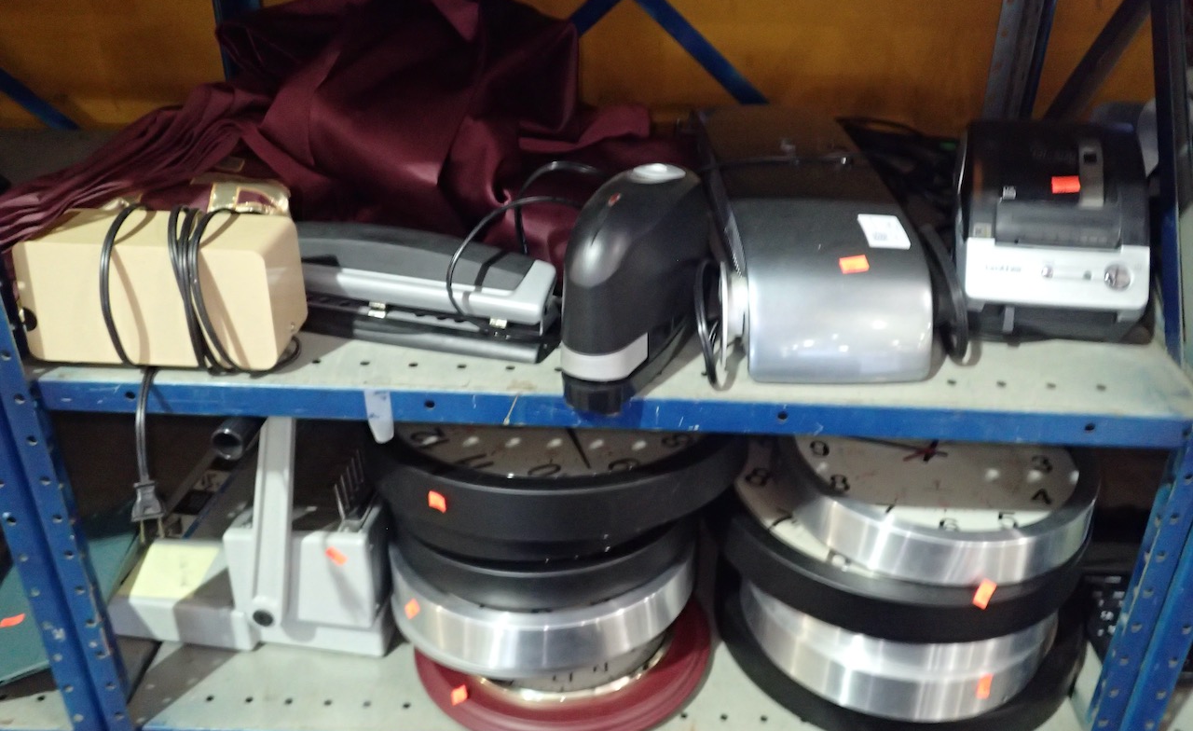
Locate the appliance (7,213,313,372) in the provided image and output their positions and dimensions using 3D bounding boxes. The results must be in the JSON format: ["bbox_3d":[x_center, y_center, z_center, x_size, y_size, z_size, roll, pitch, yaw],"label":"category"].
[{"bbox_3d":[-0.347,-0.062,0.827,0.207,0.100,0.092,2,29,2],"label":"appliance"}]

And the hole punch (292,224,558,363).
[{"bbox_3d":[-0.174,-0.080,0.880,0.295,0.078,0.102,8,30,13],"label":"hole punch"}]

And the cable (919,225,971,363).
[{"bbox_3d":[0.288,-0.065,0.859,0.040,0.080,0.110,2,29,2],"label":"cable"}]

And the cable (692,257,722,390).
[{"bbox_3d":[0.086,-0.038,0.800,0.030,0.090,0.070,2,29,2],"label":"cable"}]

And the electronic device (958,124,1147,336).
[{"bbox_3d":[0.387,-0.122,0.898,0.146,0.142,0.188,6,30,10],"label":"electronic device"}]

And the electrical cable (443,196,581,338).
[{"bbox_3d":[-0.065,-0.082,0.821,0.115,0.100,0.080,2,29,2],"label":"electrical cable"}]

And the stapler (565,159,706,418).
[{"bbox_3d":[0.033,-0.066,0.816,0.060,0.122,0.205,11,31,18],"label":"stapler"}]

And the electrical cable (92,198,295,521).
[{"bbox_3d":[-0.310,0.003,0.841,0.135,0.240,0.115,2,29,2],"label":"electrical cable"}]

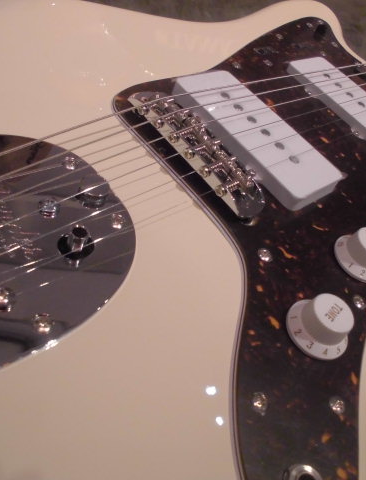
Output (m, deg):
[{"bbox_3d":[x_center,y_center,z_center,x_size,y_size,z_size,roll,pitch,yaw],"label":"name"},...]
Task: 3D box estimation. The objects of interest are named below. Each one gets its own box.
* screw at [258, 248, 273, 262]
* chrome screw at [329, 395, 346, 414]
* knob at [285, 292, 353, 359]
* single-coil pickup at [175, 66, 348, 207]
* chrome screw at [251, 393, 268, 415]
[{"bbox_3d":[0.034,0.006,0.199,0.006,0.002,0.006,13,48,-15],"label":"screw"},{"bbox_3d":[0.053,0.056,0.164,0.006,0.002,0.006,13,48,-15],"label":"chrome screw"},{"bbox_3d":[0.053,0.030,0.179,0.026,0.013,0.026,13,48,-15],"label":"knob"},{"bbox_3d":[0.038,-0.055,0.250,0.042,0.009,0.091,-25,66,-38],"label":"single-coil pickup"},{"bbox_3d":[0.025,0.052,0.155,0.006,0.002,0.006,13,48,-15],"label":"chrome screw"}]

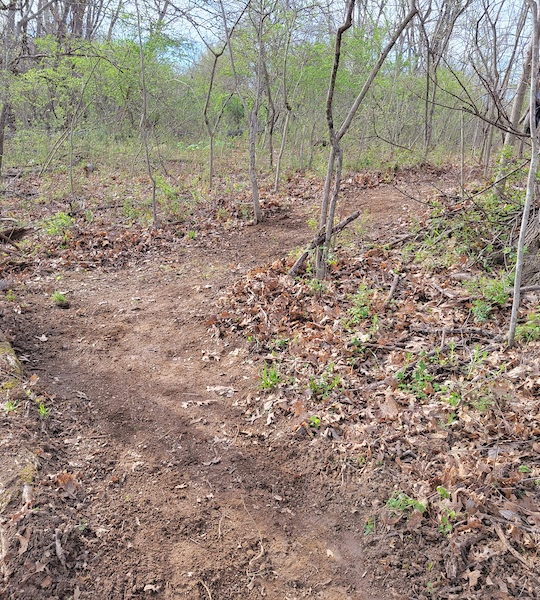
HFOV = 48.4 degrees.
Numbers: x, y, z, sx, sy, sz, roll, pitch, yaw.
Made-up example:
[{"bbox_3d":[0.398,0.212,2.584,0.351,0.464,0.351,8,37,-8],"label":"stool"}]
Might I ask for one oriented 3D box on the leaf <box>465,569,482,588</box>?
[{"bbox_3d":[0.728,0.997,2.150,0.065,0.025,0.080,0,10,0],"label":"leaf"}]

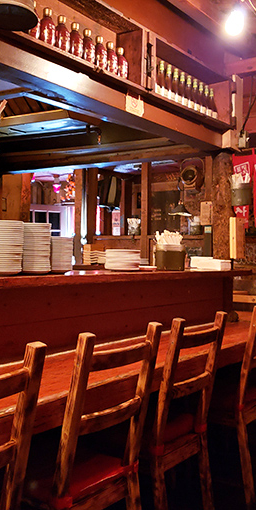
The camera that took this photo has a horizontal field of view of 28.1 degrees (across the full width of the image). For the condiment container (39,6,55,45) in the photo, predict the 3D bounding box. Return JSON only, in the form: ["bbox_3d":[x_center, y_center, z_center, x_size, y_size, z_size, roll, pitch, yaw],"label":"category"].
[{"bbox_3d":[-0.333,-0.939,2.130,0.065,0.183,0.065,1,0,0],"label":"condiment container"}]

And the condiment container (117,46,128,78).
[{"bbox_3d":[-0.036,-1.098,2.936,0.078,0.186,0.078,1,0,0],"label":"condiment container"}]

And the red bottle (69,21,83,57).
[{"bbox_3d":[-0.242,-0.994,2.365,0.065,0.164,0.065,1,0,0],"label":"red bottle"}]

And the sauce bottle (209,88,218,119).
[{"bbox_3d":[0.631,-1.124,3.814,0.078,0.228,0.078,1,0,0],"label":"sauce bottle"}]

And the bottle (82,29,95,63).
[{"bbox_3d":[-0.208,-1.102,2.709,0.078,0.186,0.078,1,0,0],"label":"bottle"}]

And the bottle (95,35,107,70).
[{"bbox_3d":[-0.129,-0.935,2.394,0.065,0.183,0.065,1,0,0],"label":"bottle"}]

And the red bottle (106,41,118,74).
[{"bbox_3d":[-0.078,-0.993,2.580,0.065,0.164,0.065,1,0,0],"label":"red bottle"}]

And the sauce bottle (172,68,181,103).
[{"bbox_3d":[0.327,-1.127,3.413,0.078,0.228,0.078,1,0,0],"label":"sauce bottle"}]

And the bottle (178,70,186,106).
[{"bbox_3d":[0.378,-1.124,3.481,0.078,0.228,0.078,1,0,0],"label":"bottle"}]

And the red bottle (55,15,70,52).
[{"bbox_3d":[-0.292,-0.993,2.299,0.065,0.164,0.065,1,0,0],"label":"red bottle"}]

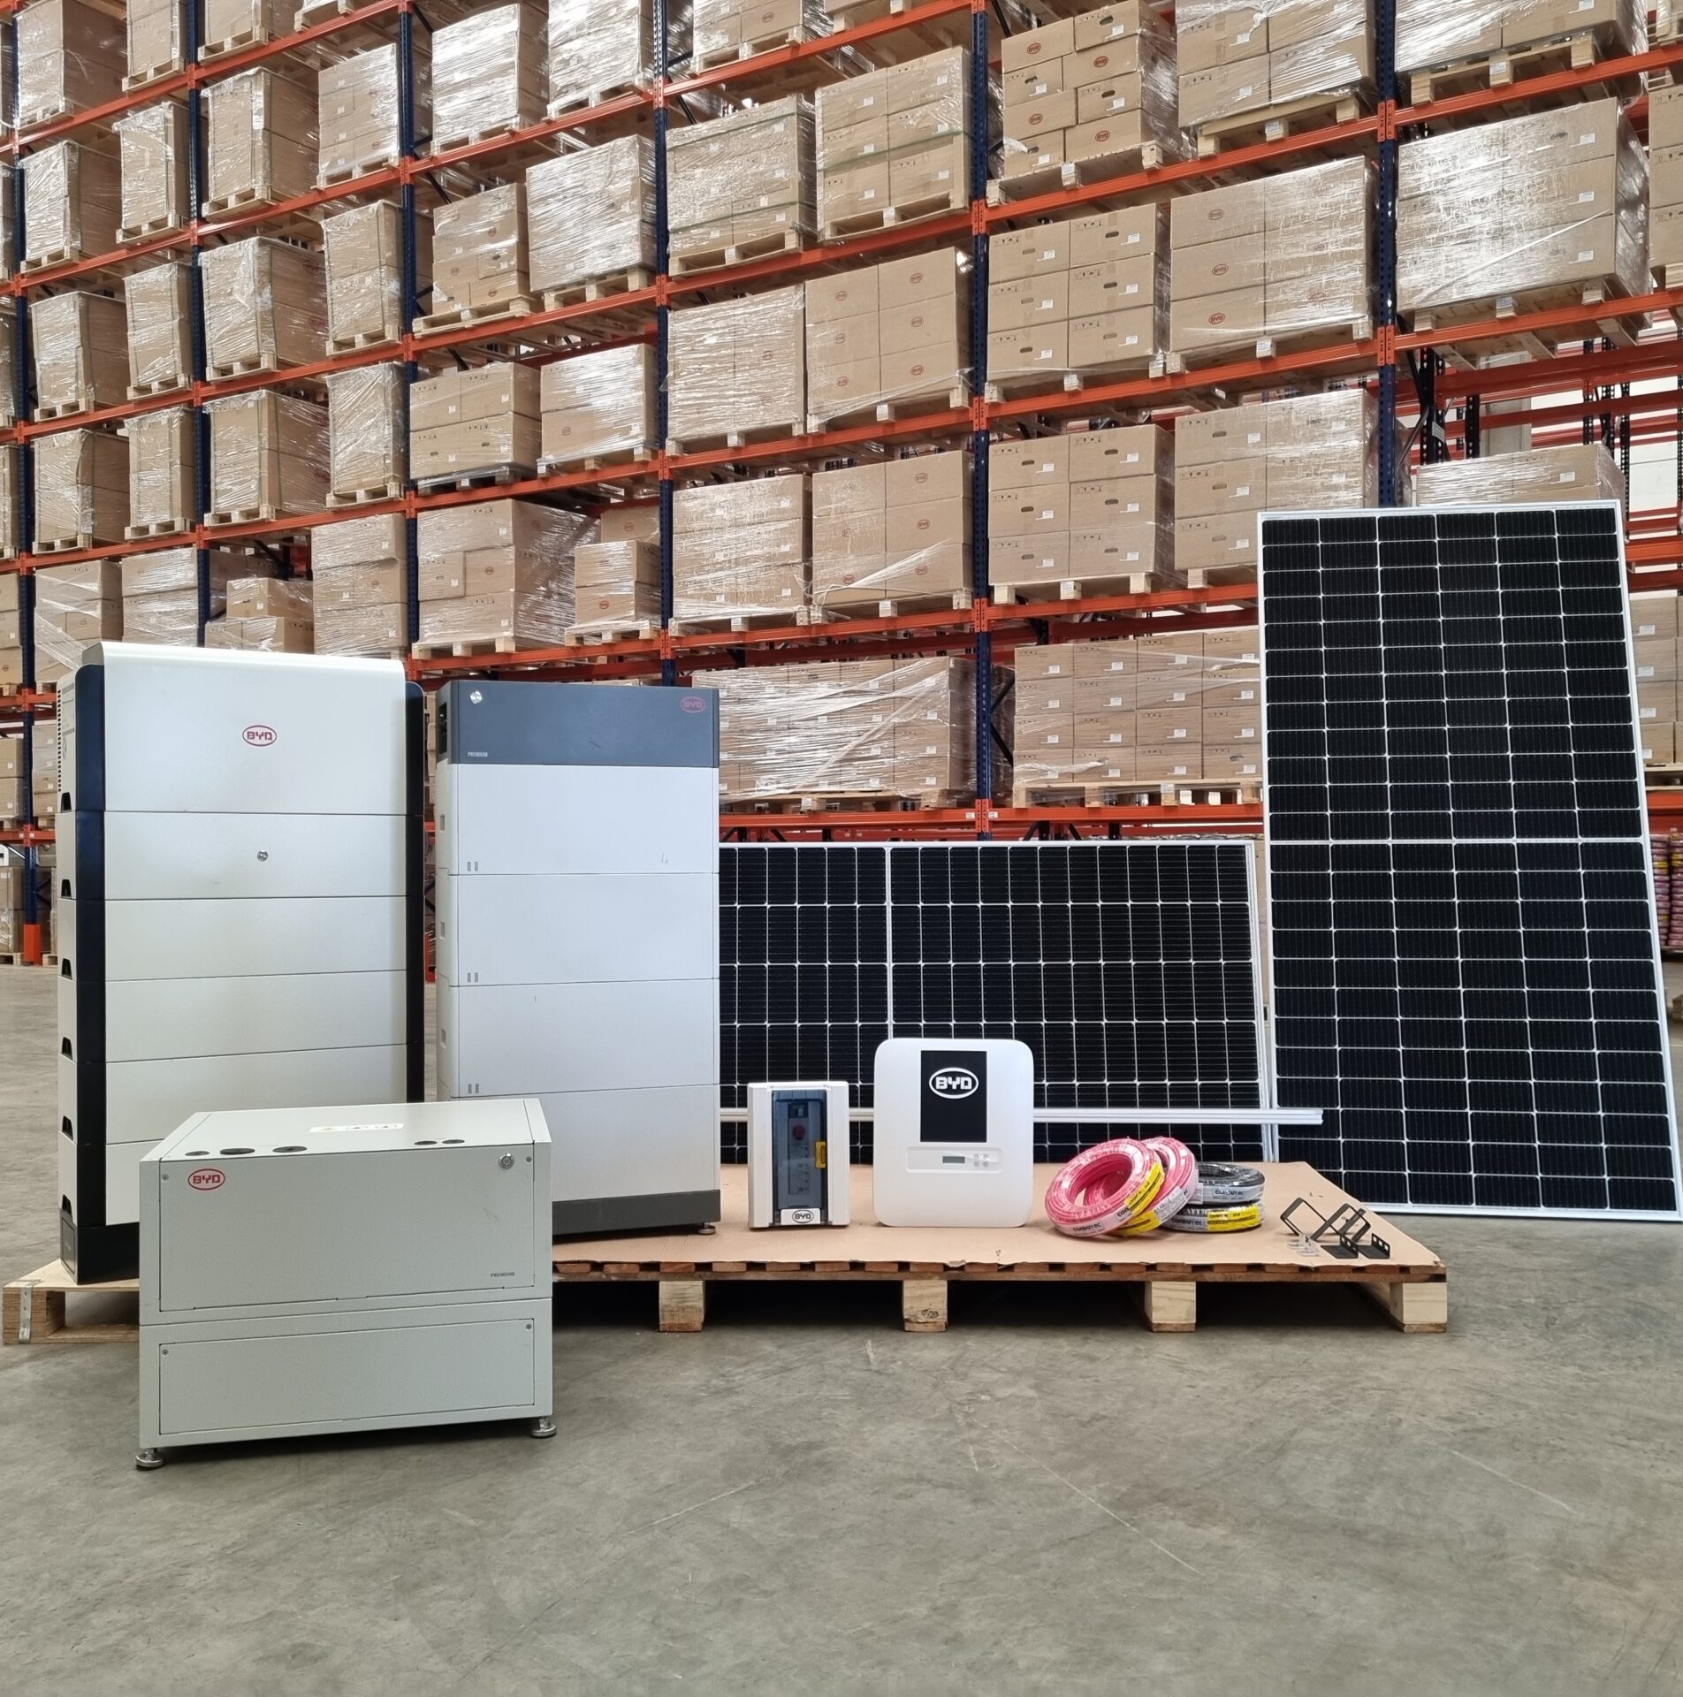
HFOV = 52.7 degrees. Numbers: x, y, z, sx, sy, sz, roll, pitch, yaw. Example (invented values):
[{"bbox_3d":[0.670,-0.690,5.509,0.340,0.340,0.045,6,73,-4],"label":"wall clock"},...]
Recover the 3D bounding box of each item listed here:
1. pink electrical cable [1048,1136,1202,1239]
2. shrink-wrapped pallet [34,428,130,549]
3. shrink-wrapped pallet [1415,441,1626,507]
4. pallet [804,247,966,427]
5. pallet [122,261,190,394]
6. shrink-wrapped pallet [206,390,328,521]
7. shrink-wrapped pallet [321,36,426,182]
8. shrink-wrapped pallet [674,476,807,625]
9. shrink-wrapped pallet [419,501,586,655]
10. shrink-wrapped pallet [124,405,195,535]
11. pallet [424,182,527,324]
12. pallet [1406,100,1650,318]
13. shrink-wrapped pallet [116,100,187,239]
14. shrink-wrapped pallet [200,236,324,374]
[{"bbox_3d":[0.636,0.755,3.860,0.335,0.200,0.250,-1,0,6],"label":"pink electrical cable"},{"bbox_3d":[-6.556,-3.103,15.260,0.730,1.000,1.030,-1,0,31],"label":"shrink-wrapped pallet"},{"bbox_3d":[3.885,-1.854,9.674,0.980,0.540,1.020,-1,0,32],"label":"shrink-wrapped pallet"},{"bbox_3d":[0.543,-3.333,11.587,1.204,1.017,1.000,-1,0,31],"label":"pallet"},{"bbox_3d":[-5.843,-4.630,15.764,0.800,1.120,1.180,-1,0,32],"label":"pallet"},{"bbox_3d":[-4.824,-3.302,14.892,0.786,1.055,1.150,-1,0,31],"label":"shrink-wrapped pallet"},{"bbox_3d":[-3.654,-5.965,14.377,0.940,0.950,1.120,-1,0,32],"label":"shrink-wrapped pallet"},{"bbox_3d":[-0.470,-2.020,12.214,1.170,1.006,1.000,-1,0,31],"label":"shrink-wrapped pallet"},{"bbox_3d":[-2.680,-2.076,13.508,1.056,1.112,0.896,-1,0,32],"label":"shrink-wrapped pallet"},{"bbox_3d":[-5.455,-3.114,14.588,0.750,1.000,1.030,-1,0,31],"label":"shrink-wrapped pallet"},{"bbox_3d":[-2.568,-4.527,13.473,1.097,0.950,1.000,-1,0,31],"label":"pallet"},{"bbox_3d":[3.626,-3.192,9.062,1.050,0.990,1.030,-1,0,31],"label":"pallet"},{"bbox_3d":[-5.819,-5.923,15.438,0.780,1.071,1.150,-1,0,31],"label":"shrink-wrapped pallet"},{"bbox_3d":[-4.490,-4.250,13.824,0.728,0.984,1.080,-1,0,31],"label":"shrink-wrapped pallet"}]

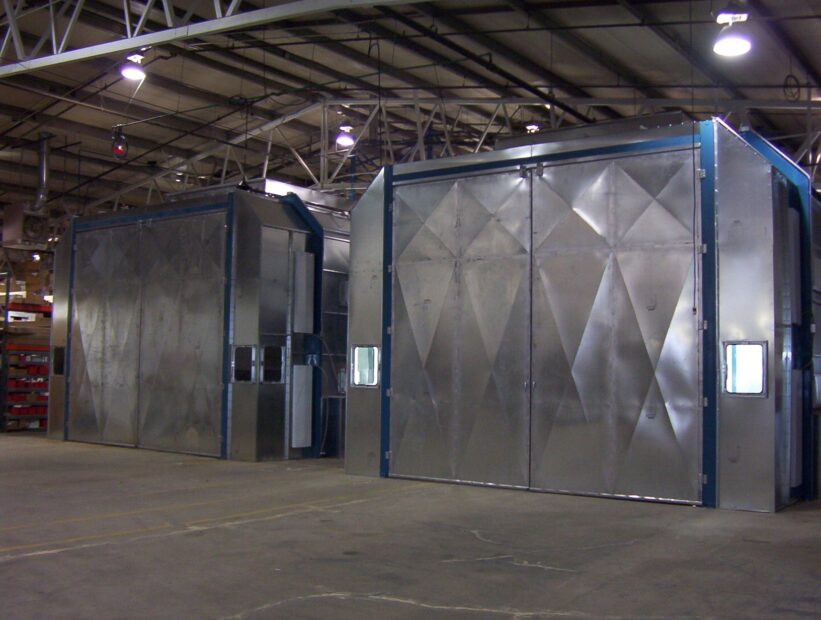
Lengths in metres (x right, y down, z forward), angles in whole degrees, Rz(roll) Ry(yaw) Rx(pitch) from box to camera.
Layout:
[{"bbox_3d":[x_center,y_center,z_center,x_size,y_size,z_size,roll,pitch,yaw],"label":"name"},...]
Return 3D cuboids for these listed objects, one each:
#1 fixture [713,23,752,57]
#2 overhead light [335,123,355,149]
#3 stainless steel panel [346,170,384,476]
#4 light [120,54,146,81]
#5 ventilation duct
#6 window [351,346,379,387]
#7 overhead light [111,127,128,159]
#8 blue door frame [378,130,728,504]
[{"bbox_3d":[3.574,-2.997,9.500,0.430,0.290,0.430,-2,-5,32],"label":"fixture"},{"bbox_3d":[-1.530,-4.054,20.000,0.430,0.440,0.430,1,-4,0],"label":"overhead light"},{"bbox_3d":[-0.625,0.141,12.284,0.587,4.411,0.080,-2,-5,32],"label":"stainless steel panel"},{"bbox_3d":[-4.870,-4.264,15.050,0.430,0.360,0.430,1,-4,0],"label":"light"},{"bbox_3d":[-8.645,-3.189,20.000,0.360,1.900,0.300,-2,-5,32],"label":"ventilation duct"},{"bbox_3d":[-0.650,0.800,12.216,0.482,0.609,0.060,-2,-5,32],"label":"window"},{"bbox_3d":[-4.589,-2.642,13.500,0.280,0.500,0.280,-2,-5,32],"label":"overhead light"},{"bbox_3d":[1.569,0.077,10.960,4.539,4.411,0.200,-2,-5,32],"label":"blue door frame"}]

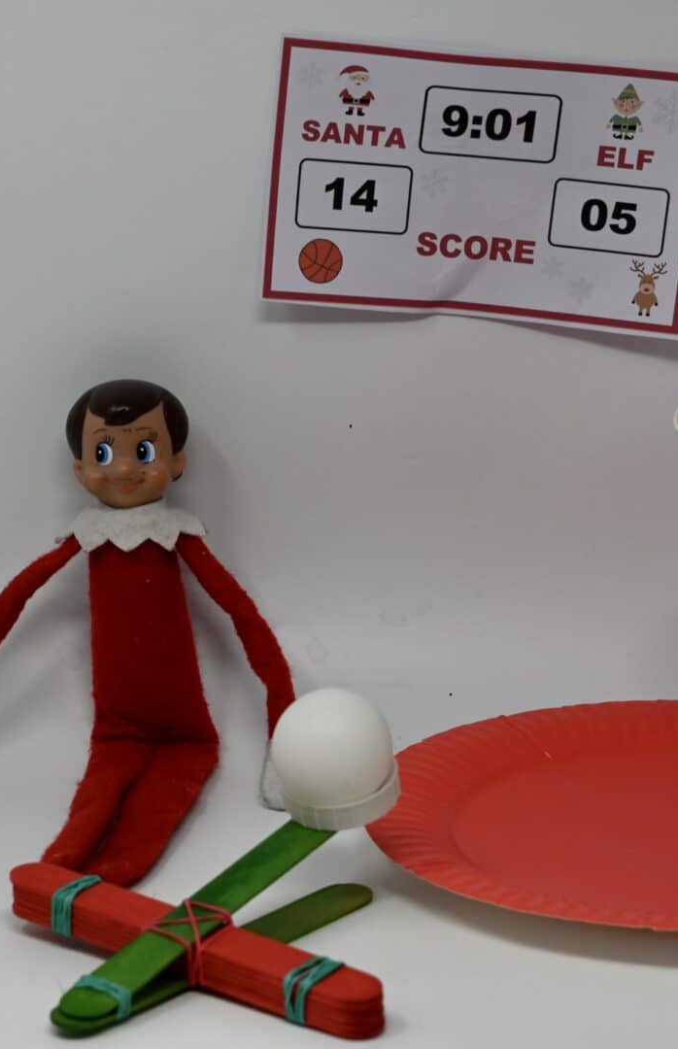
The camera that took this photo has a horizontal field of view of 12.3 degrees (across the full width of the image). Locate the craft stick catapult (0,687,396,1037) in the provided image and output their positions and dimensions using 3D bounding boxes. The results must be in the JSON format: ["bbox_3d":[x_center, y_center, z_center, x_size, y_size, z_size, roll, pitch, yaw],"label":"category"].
[{"bbox_3d":[-0.037,0.102,1.009,0.147,0.075,0.158,11,18,36],"label":"craft stick catapult"}]

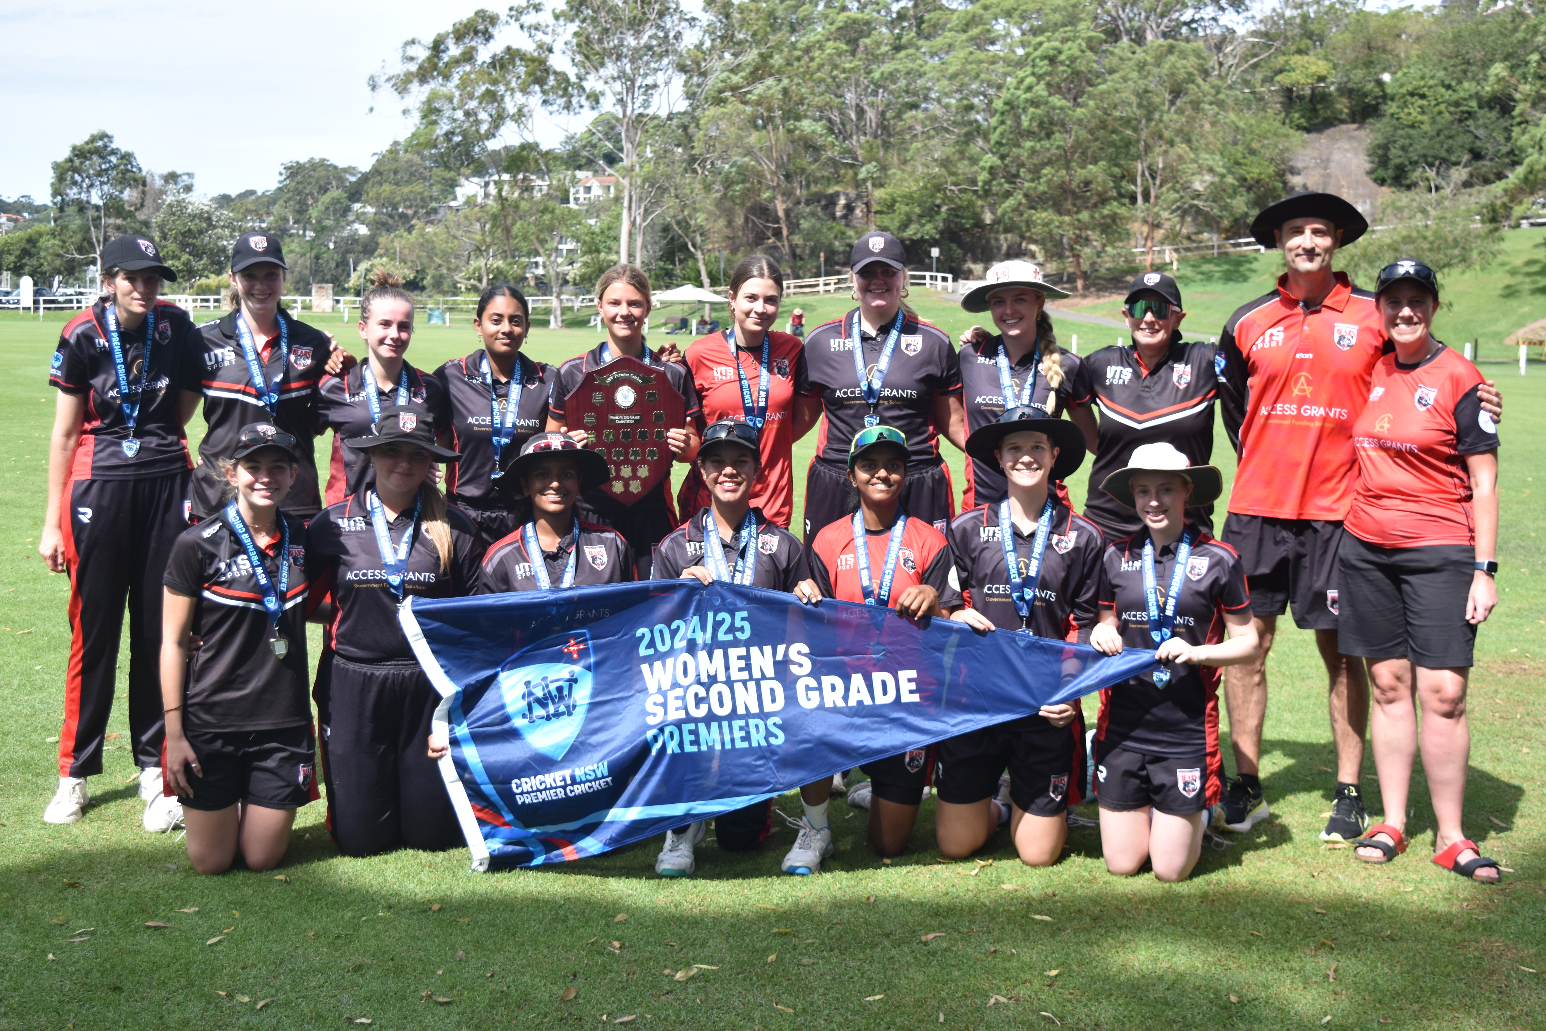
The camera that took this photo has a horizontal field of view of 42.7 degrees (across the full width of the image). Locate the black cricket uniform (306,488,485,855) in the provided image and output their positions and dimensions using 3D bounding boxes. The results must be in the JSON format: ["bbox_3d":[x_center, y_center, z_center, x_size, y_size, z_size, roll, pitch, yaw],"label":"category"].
[{"bbox_3d":[-1.103,0.430,5.789,0.500,1.046,0.500,-1,7,-9],"label":"black cricket uniform"}]

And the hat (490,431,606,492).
[{"bbox_3d":[-0.633,-0.148,5.641,0.330,0.140,0.350,0,-2,-3],"label":"hat"}]

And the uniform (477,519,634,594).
[{"bbox_3d":[-0.621,0.330,5.625,0.430,0.615,0.280,0,7,-5],"label":"uniform"}]

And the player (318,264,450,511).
[{"bbox_3d":[-1.210,0.082,6.100,0.450,1.666,0.330,-1,7,-13],"label":"player"}]

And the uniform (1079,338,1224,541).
[{"bbox_3d":[1.160,-0.220,6.087,0.450,0.630,0.270,2,7,17],"label":"uniform"}]

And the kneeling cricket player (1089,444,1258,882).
[{"bbox_3d":[1.130,0.383,5.590,0.430,1.150,0.580,2,7,13],"label":"kneeling cricket player"}]

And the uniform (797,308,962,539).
[{"bbox_3d":[0.339,0.102,6.133,0.510,1.457,0.330,0,7,3],"label":"uniform"}]

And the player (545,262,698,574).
[{"bbox_3d":[-0.463,0.073,6.079,0.500,1.687,0.420,0,7,-3],"label":"player"}]

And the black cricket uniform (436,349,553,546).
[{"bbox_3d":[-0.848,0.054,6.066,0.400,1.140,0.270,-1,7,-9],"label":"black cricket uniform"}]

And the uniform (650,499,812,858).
[{"bbox_3d":[-0.120,0.468,5.691,0.420,0.950,0.560,0,7,-2],"label":"uniform"}]

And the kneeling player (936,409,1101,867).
[{"bbox_3d":[0.707,0.328,5.705,0.440,1.230,0.580,1,7,9],"label":"kneeling player"}]

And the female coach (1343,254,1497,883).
[{"bbox_3d":[1.821,0.130,5.573,0.460,1.692,0.330,3,7,22],"label":"female coach"}]

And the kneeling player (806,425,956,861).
[{"bbox_3d":[0.305,0.345,5.708,0.480,1.233,0.660,1,7,6],"label":"kneeling player"}]

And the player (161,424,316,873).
[{"bbox_3d":[-1.521,0.346,5.607,0.390,1.200,0.560,-2,7,-16],"label":"player"}]

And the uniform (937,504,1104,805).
[{"bbox_3d":[0.717,0.399,5.705,0.470,0.894,0.360,1,7,7],"label":"uniform"}]

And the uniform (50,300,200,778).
[{"bbox_3d":[-1.952,0.083,5.949,0.400,1.440,0.280,-3,7,-23],"label":"uniform"}]

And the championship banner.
[{"bbox_3d":[0.021,0.559,5.339,2.000,0.750,0.200,0,7,2],"label":"championship banner"}]

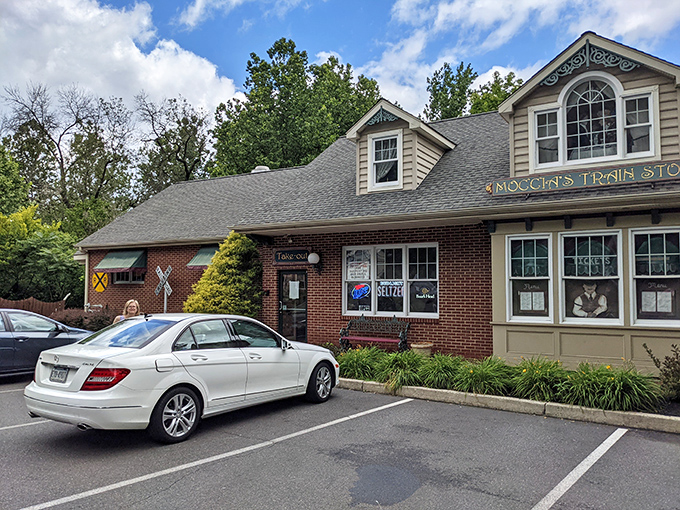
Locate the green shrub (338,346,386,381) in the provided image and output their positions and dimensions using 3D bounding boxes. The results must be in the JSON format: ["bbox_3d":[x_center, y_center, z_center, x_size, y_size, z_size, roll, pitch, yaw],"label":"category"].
[{"bbox_3d":[0.421,2.049,9.986,0.915,0.598,0.800,-2,-5,32],"label":"green shrub"}]

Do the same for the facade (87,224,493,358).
[{"bbox_3d":[-2.925,1.062,15.089,14.600,3.020,0.450,-2,-4,32],"label":"facade"}]

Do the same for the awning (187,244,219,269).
[{"bbox_3d":[-3.514,0.062,15.334,1.980,0.700,0.540,-2,-4,32],"label":"awning"}]

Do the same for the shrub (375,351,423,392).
[{"bbox_3d":[1.056,2.022,9.442,0.874,0.586,0.850,1,-4,0],"label":"shrub"}]

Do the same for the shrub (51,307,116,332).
[{"bbox_3d":[-8.458,2.197,17.343,2.200,1.090,1.700,-2,-4,32],"label":"shrub"}]

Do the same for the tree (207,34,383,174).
[{"bbox_3d":[-2.470,-4.047,28.717,9.200,15.577,8.800,-2,-5,32],"label":"tree"}]

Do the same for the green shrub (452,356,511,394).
[{"bbox_3d":[2.356,2.000,8.807,0.951,0.565,0.850,-2,-5,32],"label":"green shrub"}]

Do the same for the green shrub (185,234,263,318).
[{"bbox_3d":[-2.979,0.950,13.387,2.150,3.060,2.150,-2,-4,32],"label":"green shrub"}]

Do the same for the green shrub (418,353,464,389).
[{"bbox_3d":[1.759,2.013,9.215,0.772,0.585,0.750,1,-4,0],"label":"green shrub"}]

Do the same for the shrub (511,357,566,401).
[{"bbox_3d":[3.043,1.856,8.063,0.850,0.540,0.800,-2,-4,32],"label":"shrub"}]

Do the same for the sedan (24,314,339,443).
[{"bbox_3d":[-1.823,1.536,7.659,1.780,1.447,4.600,-2,-5,35],"label":"sedan"}]

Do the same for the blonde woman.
[{"bbox_3d":[-3.305,1.502,8.243,0.470,1.615,0.300,2,-4,-21],"label":"blonde woman"}]

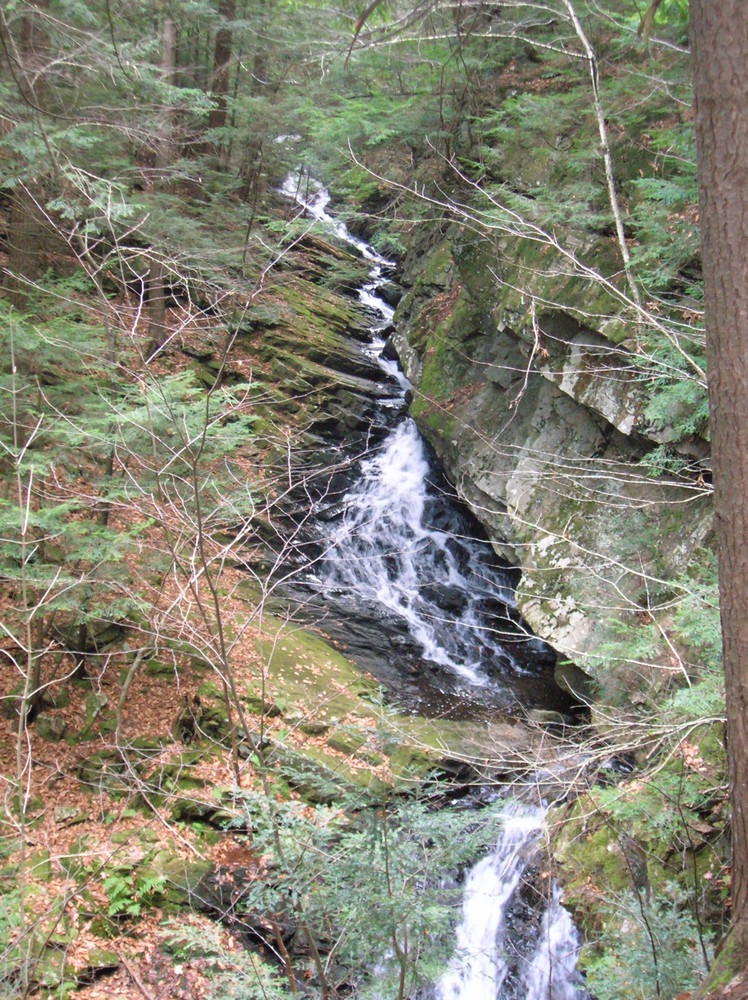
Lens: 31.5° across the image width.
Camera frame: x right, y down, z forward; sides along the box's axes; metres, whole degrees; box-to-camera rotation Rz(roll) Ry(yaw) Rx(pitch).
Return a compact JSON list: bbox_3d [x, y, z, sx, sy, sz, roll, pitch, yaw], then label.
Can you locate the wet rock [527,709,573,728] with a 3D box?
[{"bbox_3d":[1.851,2.304,14.000,0.480,0.170,0.320,0,6,0],"label":"wet rock"}]

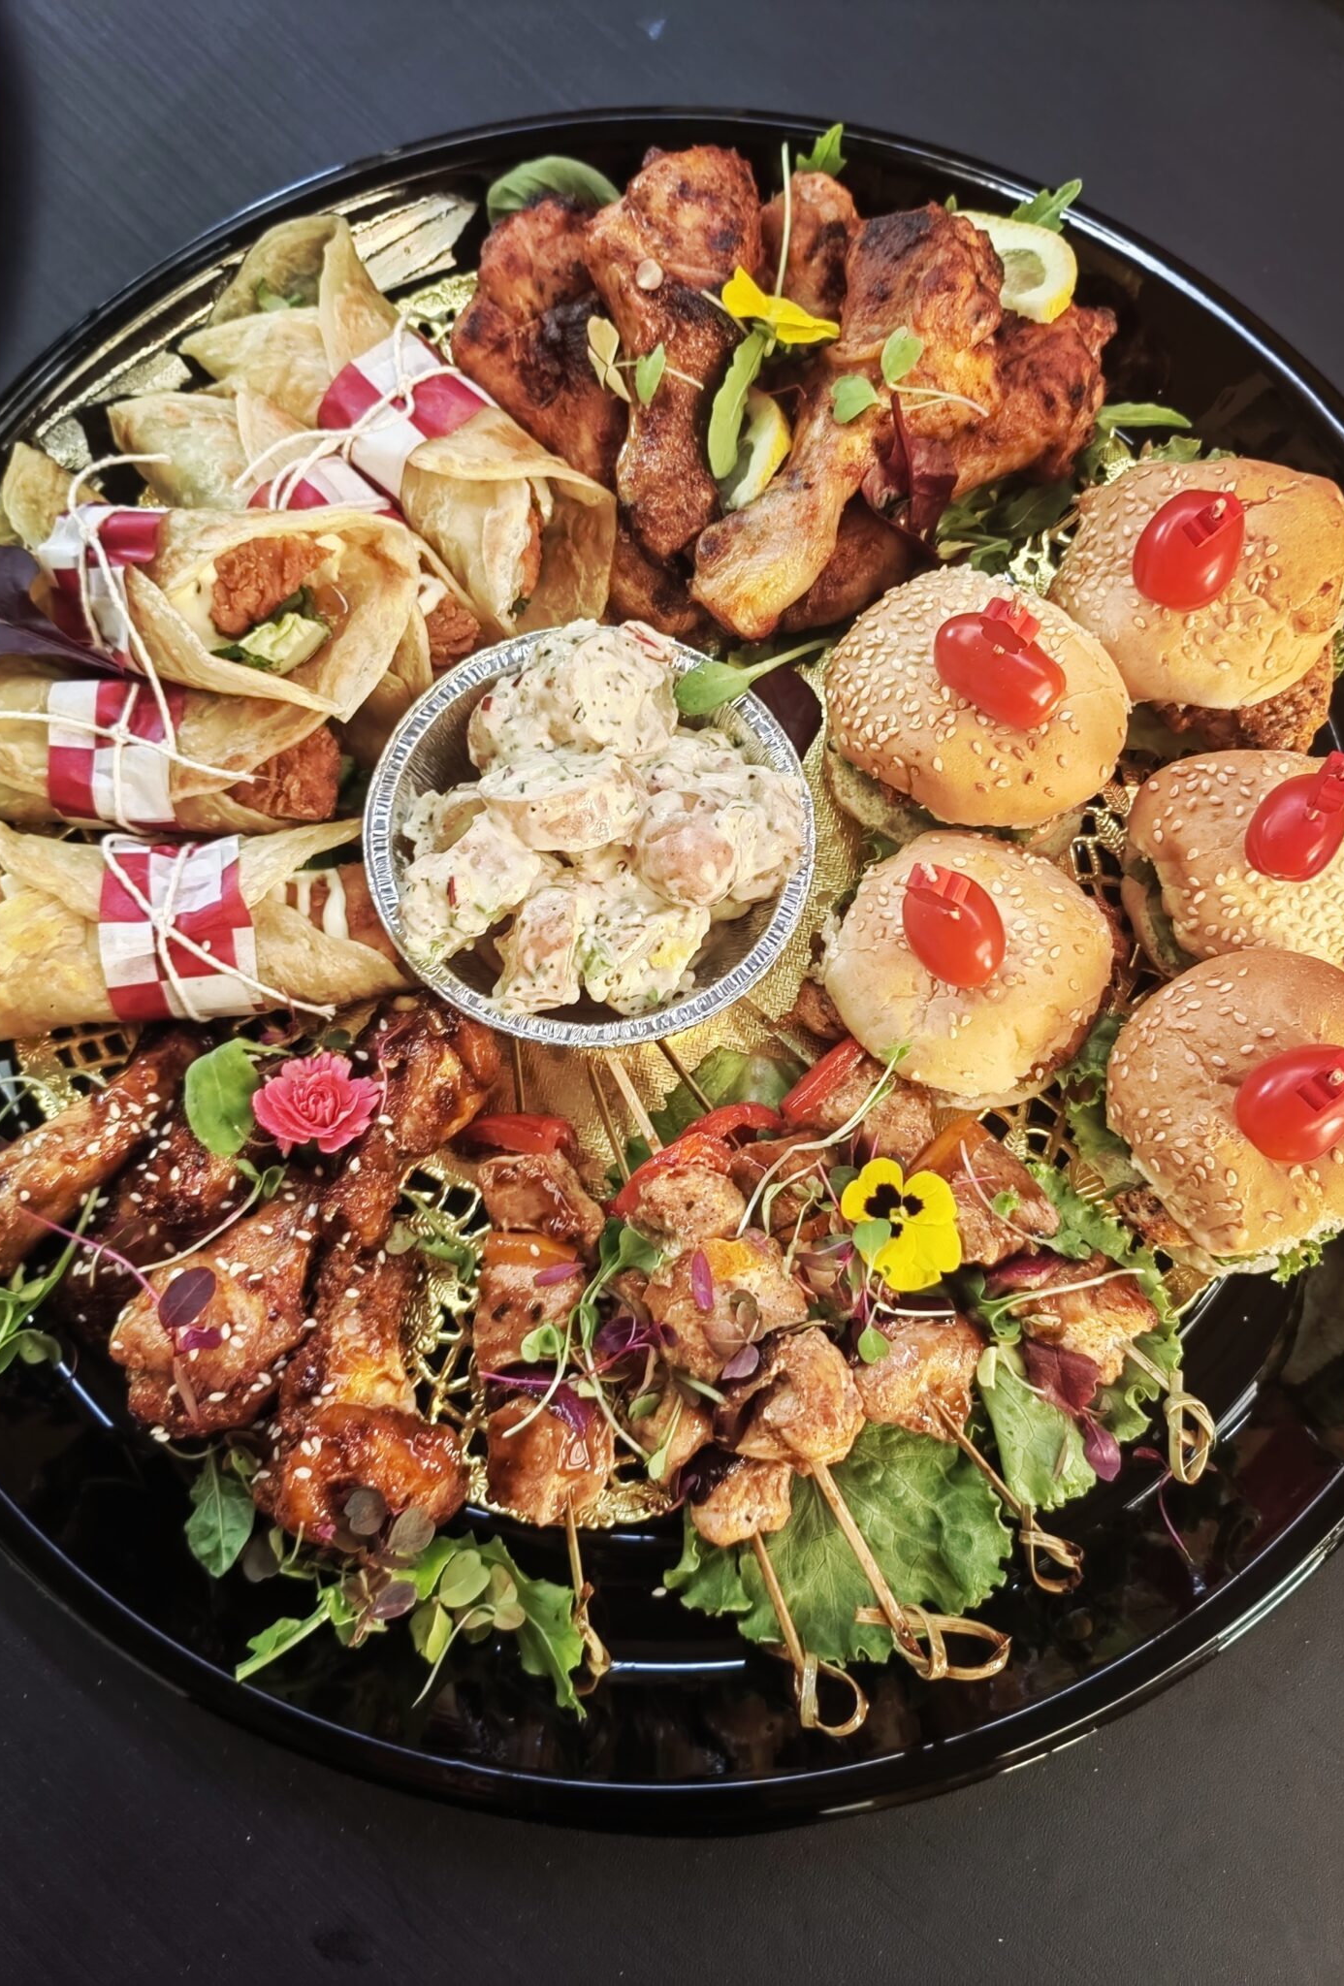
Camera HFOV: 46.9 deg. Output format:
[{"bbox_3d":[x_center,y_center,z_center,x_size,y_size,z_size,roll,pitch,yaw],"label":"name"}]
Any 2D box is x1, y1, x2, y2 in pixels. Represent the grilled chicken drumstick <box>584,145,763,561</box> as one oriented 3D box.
[{"bbox_3d":[0.001,-0.173,0.416,0.047,0.043,0.114,2,76,1],"label":"grilled chicken drumstick"}]

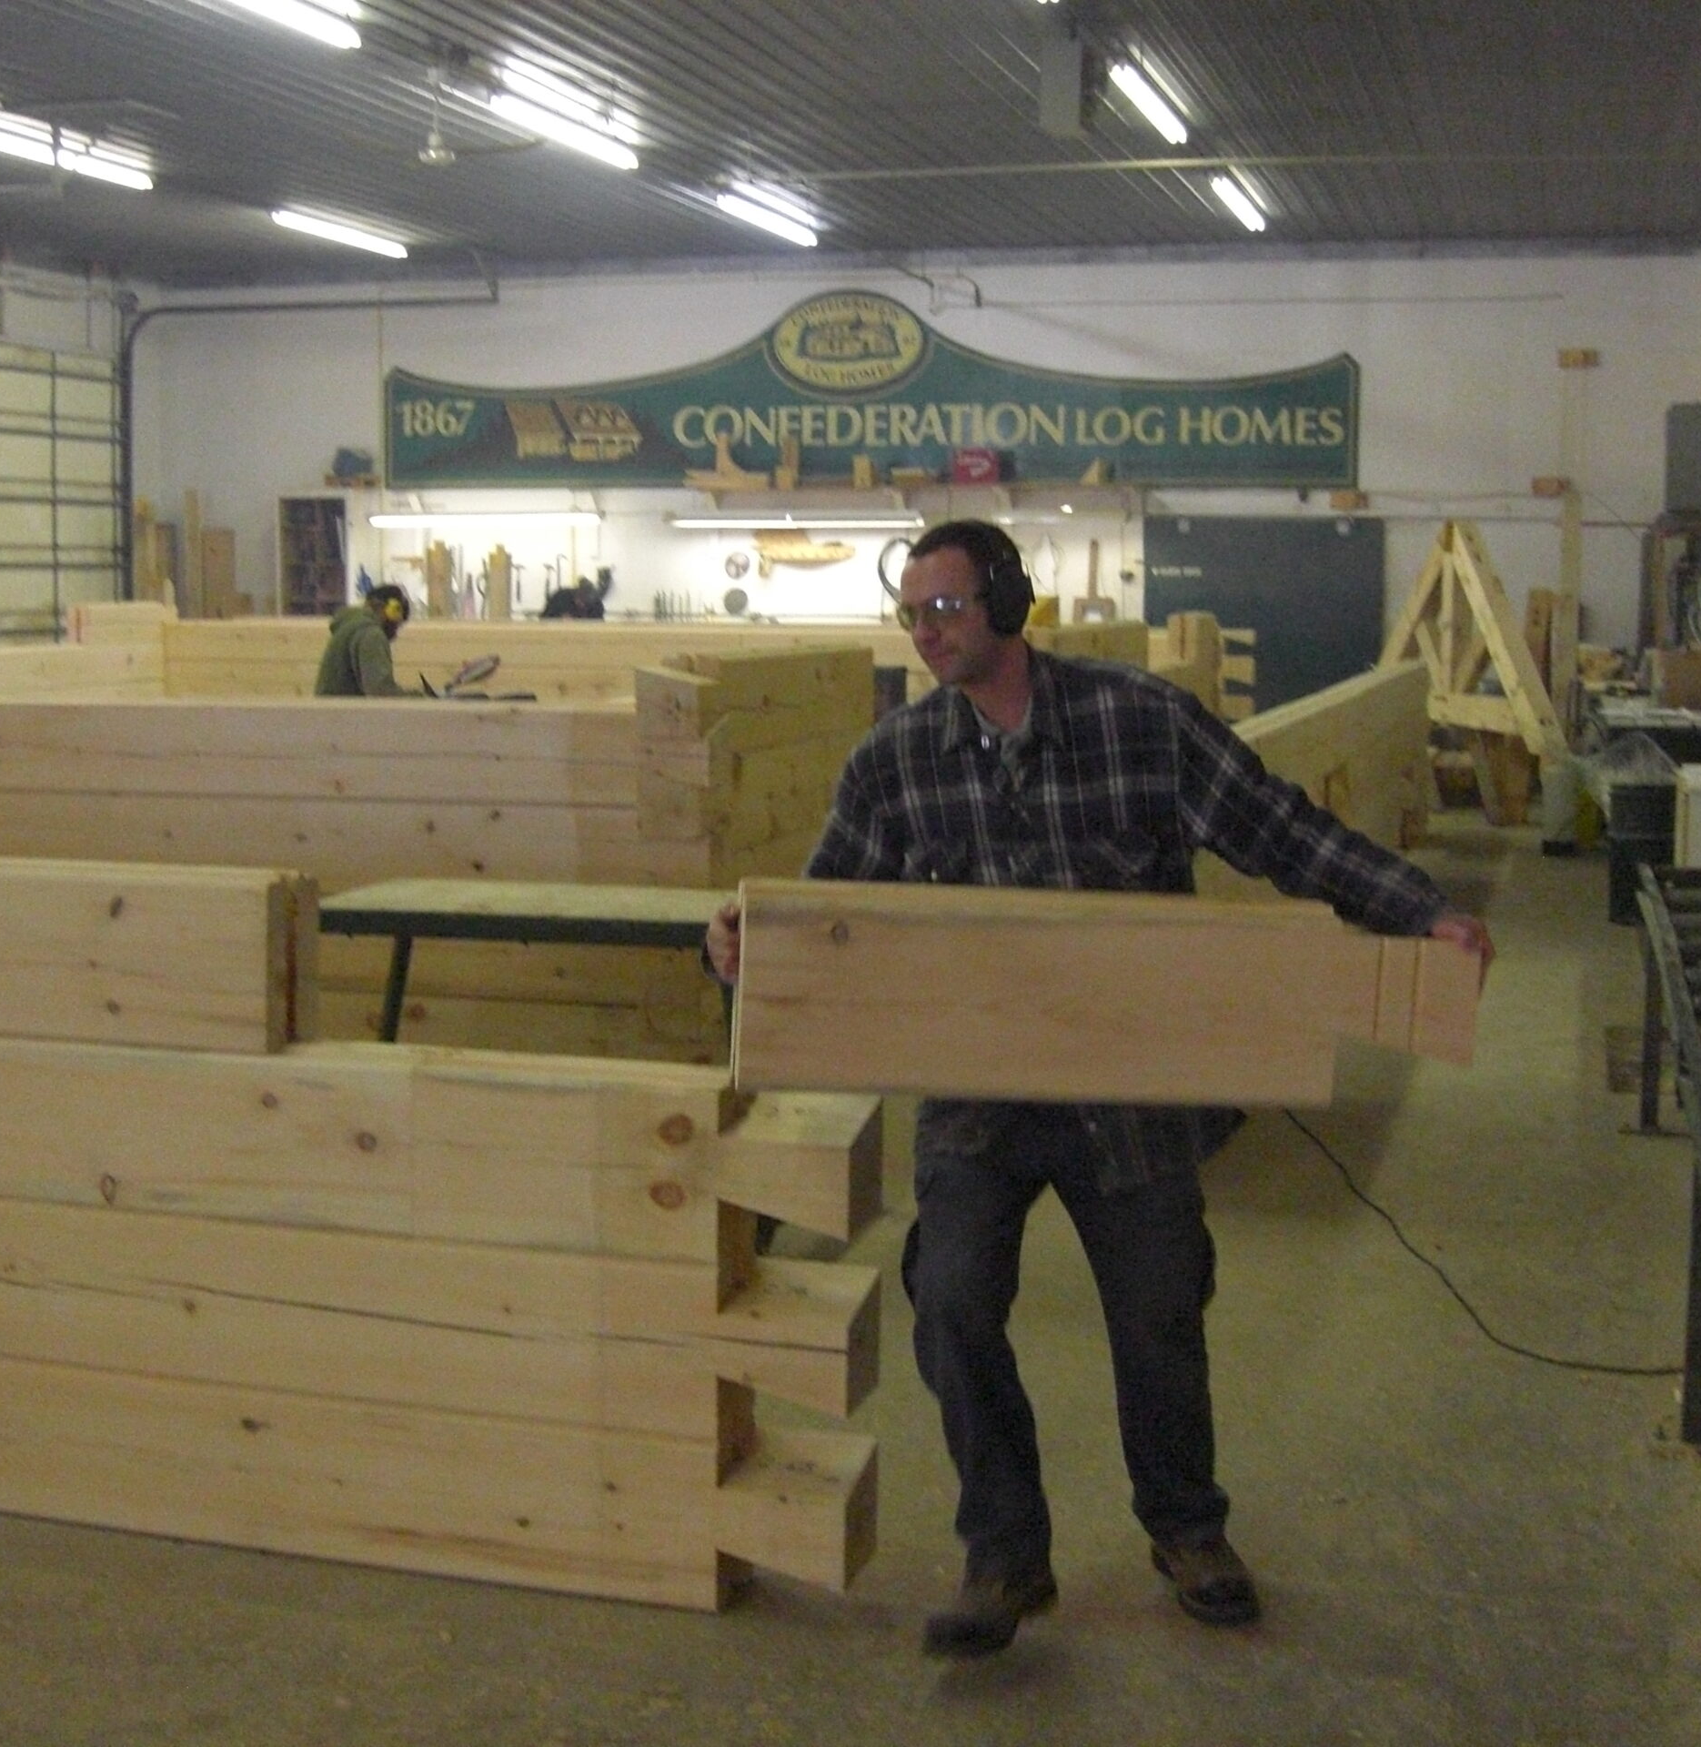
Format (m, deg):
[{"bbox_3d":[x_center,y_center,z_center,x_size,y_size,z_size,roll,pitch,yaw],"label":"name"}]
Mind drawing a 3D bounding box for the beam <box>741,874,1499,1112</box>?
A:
[{"bbox_3d":[0.366,0.169,3.719,1.060,0.290,0.150,2,6,-7],"label":"beam"}]

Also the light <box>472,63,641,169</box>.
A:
[{"bbox_3d":[-1.756,-4.623,16.037,0.150,0.100,2.440,2,7,16],"label":"light"}]

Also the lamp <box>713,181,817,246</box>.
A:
[{"bbox_3d":[-0.599,-4.810,18.817,0.140,0.110,2.440,2,7,16],"label":"lamp"}]

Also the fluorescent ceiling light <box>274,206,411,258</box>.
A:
[{"bbox_3d":[-4.127,-5.181,20.841,0.130,0.090,2.440,2,7,16],"label":"fluorescent ceiling light"}]

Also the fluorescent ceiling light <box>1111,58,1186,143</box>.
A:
[{"bbox_3d":[1.767,-4.497,15.033,0.130,0.090,2.440,2,7,16],"label":"fluorescent ceiling light"}]

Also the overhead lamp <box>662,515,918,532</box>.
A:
[{"bbox_3d":[-0.478,-3.063,22.385,2.340,0.110,0.180,2,7,16],"label":"overhead lamp"}]

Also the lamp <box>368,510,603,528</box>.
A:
[{"bbox_3d":[-3.517,-3.403,24.648,2.440,0.120,0.180,2,7,16],"label":"lamp"}]

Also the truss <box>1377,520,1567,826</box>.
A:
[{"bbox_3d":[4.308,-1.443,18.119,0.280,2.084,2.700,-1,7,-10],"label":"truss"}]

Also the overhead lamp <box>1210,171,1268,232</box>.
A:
[{"bbox_3d":[2.703,-4.647,17.757,0.140,0.110,2.440,2,7,16],"label":"overhead lamp"}]

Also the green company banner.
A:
[{"bbox_3d":[-0.032,-4.243,22.487,8.950,1.730,0.060,2,7,16],"label":"green company banner"}]

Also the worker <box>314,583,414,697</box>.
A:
[{"bbox_3d":[-2.256,-0.569,12.092,0.680,1.580,0.520,-1,7,-14],"label":"worker"}]

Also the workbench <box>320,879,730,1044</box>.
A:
[{"bbox_3d":[-0.612,0.487,6.365,1.270,0.840,0.580,2,7,16],"label":"workbench"}]

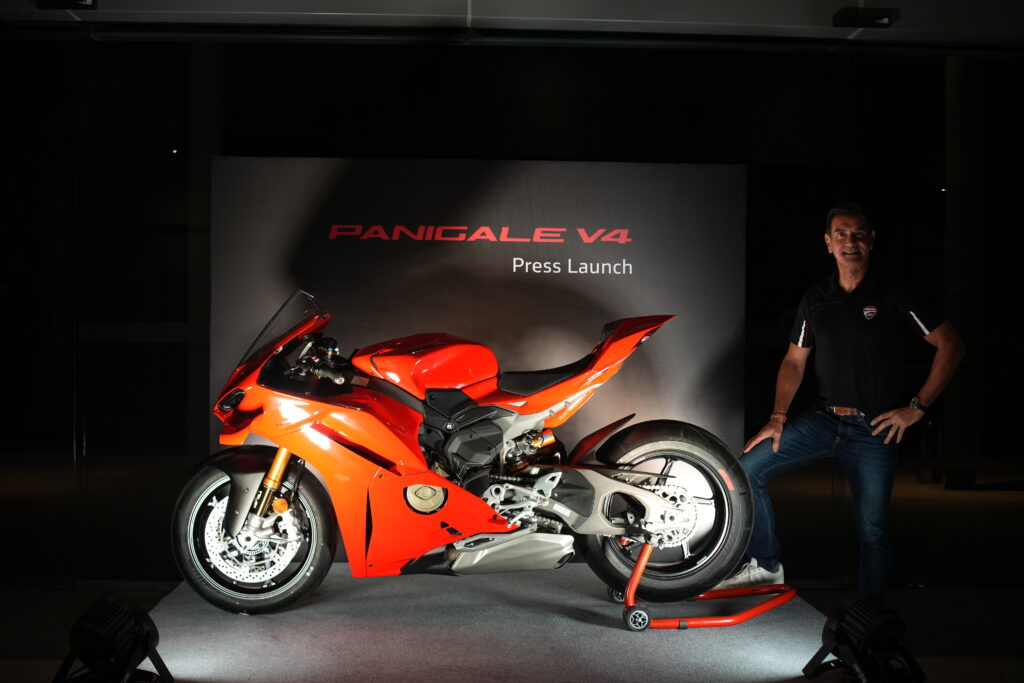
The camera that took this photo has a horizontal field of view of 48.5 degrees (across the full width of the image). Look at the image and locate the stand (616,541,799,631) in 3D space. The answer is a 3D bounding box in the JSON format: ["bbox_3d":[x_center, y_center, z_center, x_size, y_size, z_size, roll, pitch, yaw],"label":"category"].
[{"bbox_3d":[0.715,0.847,4.168,0.680,0.310,0.450,0,0,-3],"label":"stand"}]

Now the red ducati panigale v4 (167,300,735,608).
[{"bbox_3d":[-0.165,0.410,4.151,2.124,1.170,0.730,0,0,-3],"label":"red ducati panigale v4"}]

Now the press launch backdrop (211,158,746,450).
[{"bbox_3d":[-0.140,0.091,5.105,2.390,1.797,0.060,0,0,-3],"label":"press launch backdrop"}]

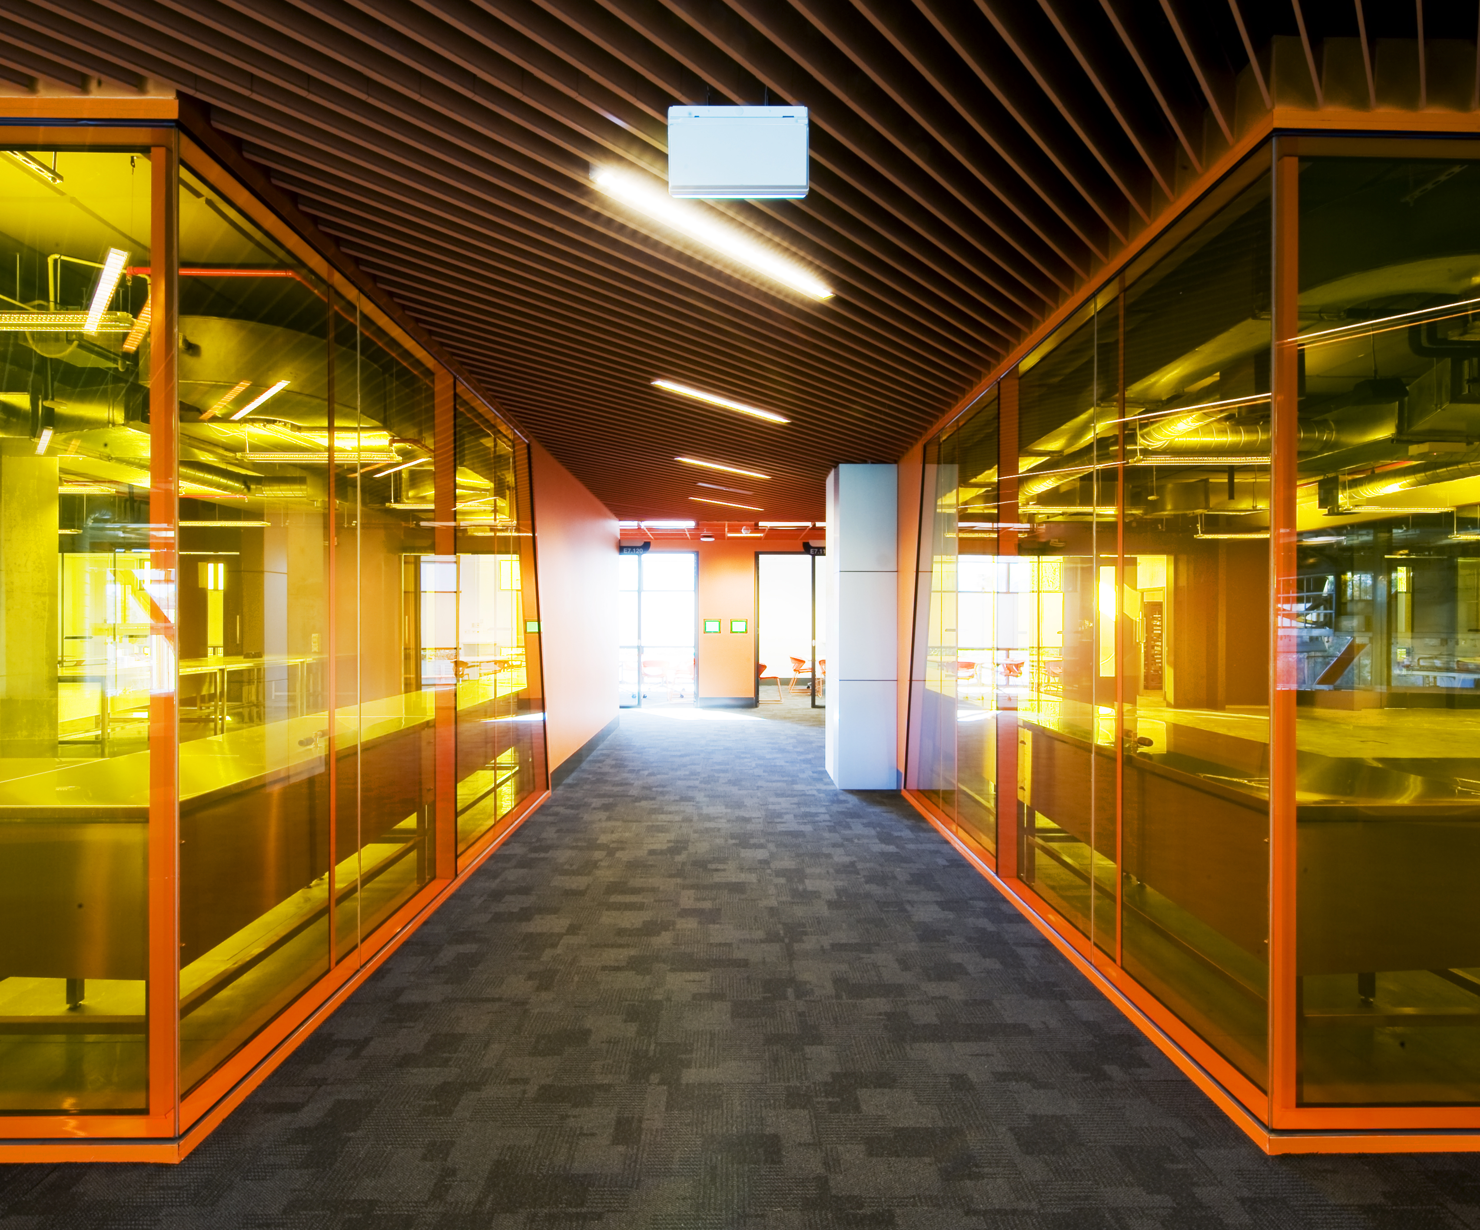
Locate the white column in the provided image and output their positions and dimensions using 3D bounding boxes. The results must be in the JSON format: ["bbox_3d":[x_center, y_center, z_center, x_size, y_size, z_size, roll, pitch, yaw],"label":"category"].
[{"bbox_3d":[1.089,0.105,6.506,0.500,2.760,0.770,0,0,-1],"label":"white column"}]

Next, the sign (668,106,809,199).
[{"bbox_3d":[-0.004,-1.149,1.790,0.343,0.203,0.050,0,0,-1],"label":"sign"}]

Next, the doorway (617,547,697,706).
[{"bbox_3d":[-1.340,0.242,11.826,1.339,2.575,0.120,0,0,-1],"label":"doorway"}]

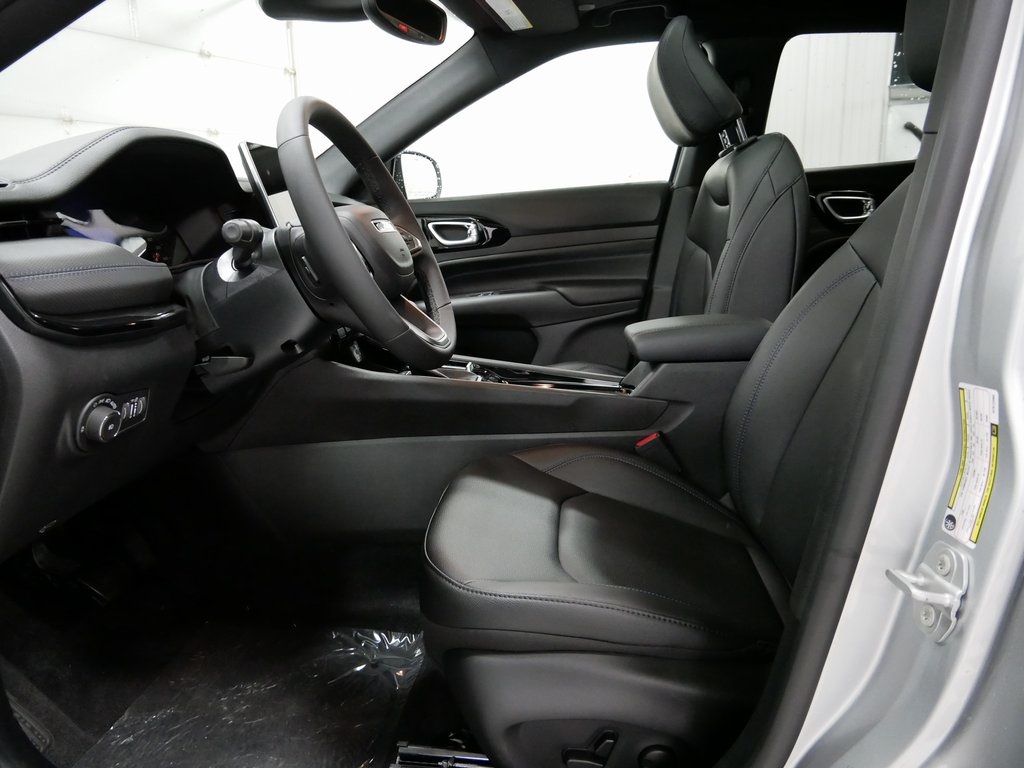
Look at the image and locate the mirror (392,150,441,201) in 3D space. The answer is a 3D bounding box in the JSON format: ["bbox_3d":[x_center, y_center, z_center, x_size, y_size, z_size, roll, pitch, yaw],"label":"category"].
[{"bbox_3d":[-0.302,-0.615,2.121,0.130,0.170,0.230,4,15,22],"label":"mirror"}]

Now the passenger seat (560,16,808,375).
[{"bbox_3d":[0.271,-0.275,1.581,0.680,1.000,0.520,0,13,5],"label":"passenger seat"}]

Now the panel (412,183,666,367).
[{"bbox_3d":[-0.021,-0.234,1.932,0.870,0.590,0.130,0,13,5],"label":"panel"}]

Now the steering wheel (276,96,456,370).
[{"bbox_3d":[-0.189,-0.173,0.890,0.105,0.362,0.375,-25,10,10],"label":"steering wheel"}]

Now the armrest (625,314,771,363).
[{"bbox_3d":[0.343,-0.088,1.243,0.300,0.070,0.200,0,13,5],"label":"armrest"}]

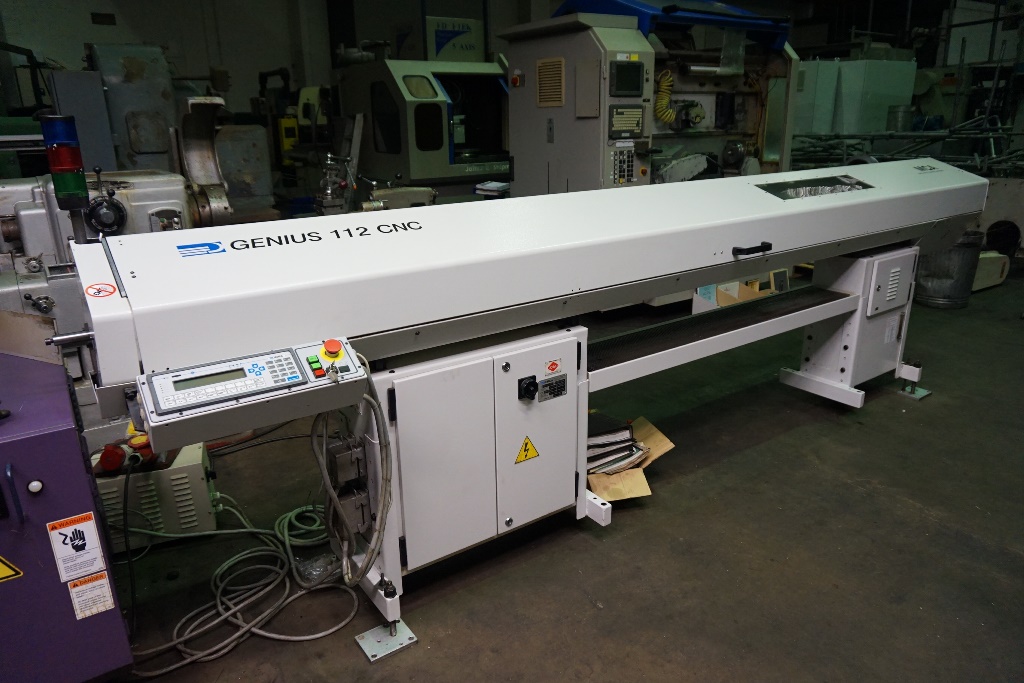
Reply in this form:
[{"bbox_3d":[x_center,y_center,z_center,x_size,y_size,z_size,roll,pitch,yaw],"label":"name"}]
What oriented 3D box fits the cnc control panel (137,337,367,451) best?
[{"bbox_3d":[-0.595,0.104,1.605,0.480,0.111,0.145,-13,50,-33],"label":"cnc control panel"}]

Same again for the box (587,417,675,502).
[{"bbox_3d":[0.463,0.527,2.918,0.407,0.219,0.427,-6,18,-16],"label":"box"}]

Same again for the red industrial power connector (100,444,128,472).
[{"bbox_3d":[-1.451,0.423,2.495,0.095,0.100,0.075,-4,8,-7],"label":"red industrial power connector"}]

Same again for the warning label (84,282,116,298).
[{"bbox_3d":[-0.941,-0.117,1.564,0.061,0.003,0.061,-13,41,-33],"label":"warning label"}]

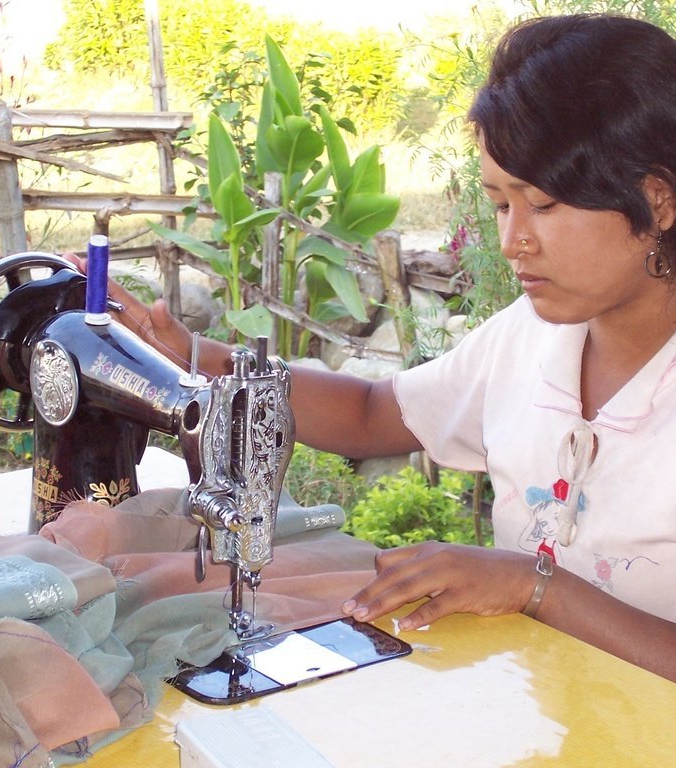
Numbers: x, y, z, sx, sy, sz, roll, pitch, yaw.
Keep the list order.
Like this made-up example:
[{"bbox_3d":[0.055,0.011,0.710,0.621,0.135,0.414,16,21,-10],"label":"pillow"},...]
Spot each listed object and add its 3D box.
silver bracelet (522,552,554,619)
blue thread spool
[{"bbox_3d":[0.153,0.153,1.810,0.011,0.053,0.043,17,7,32],"label":"silver bracelet"},{"bbox_3d":[-0.183,-0.080,1.850,0.019,0.067,0.019,1,16,0],"label":"blue thread spool"}]

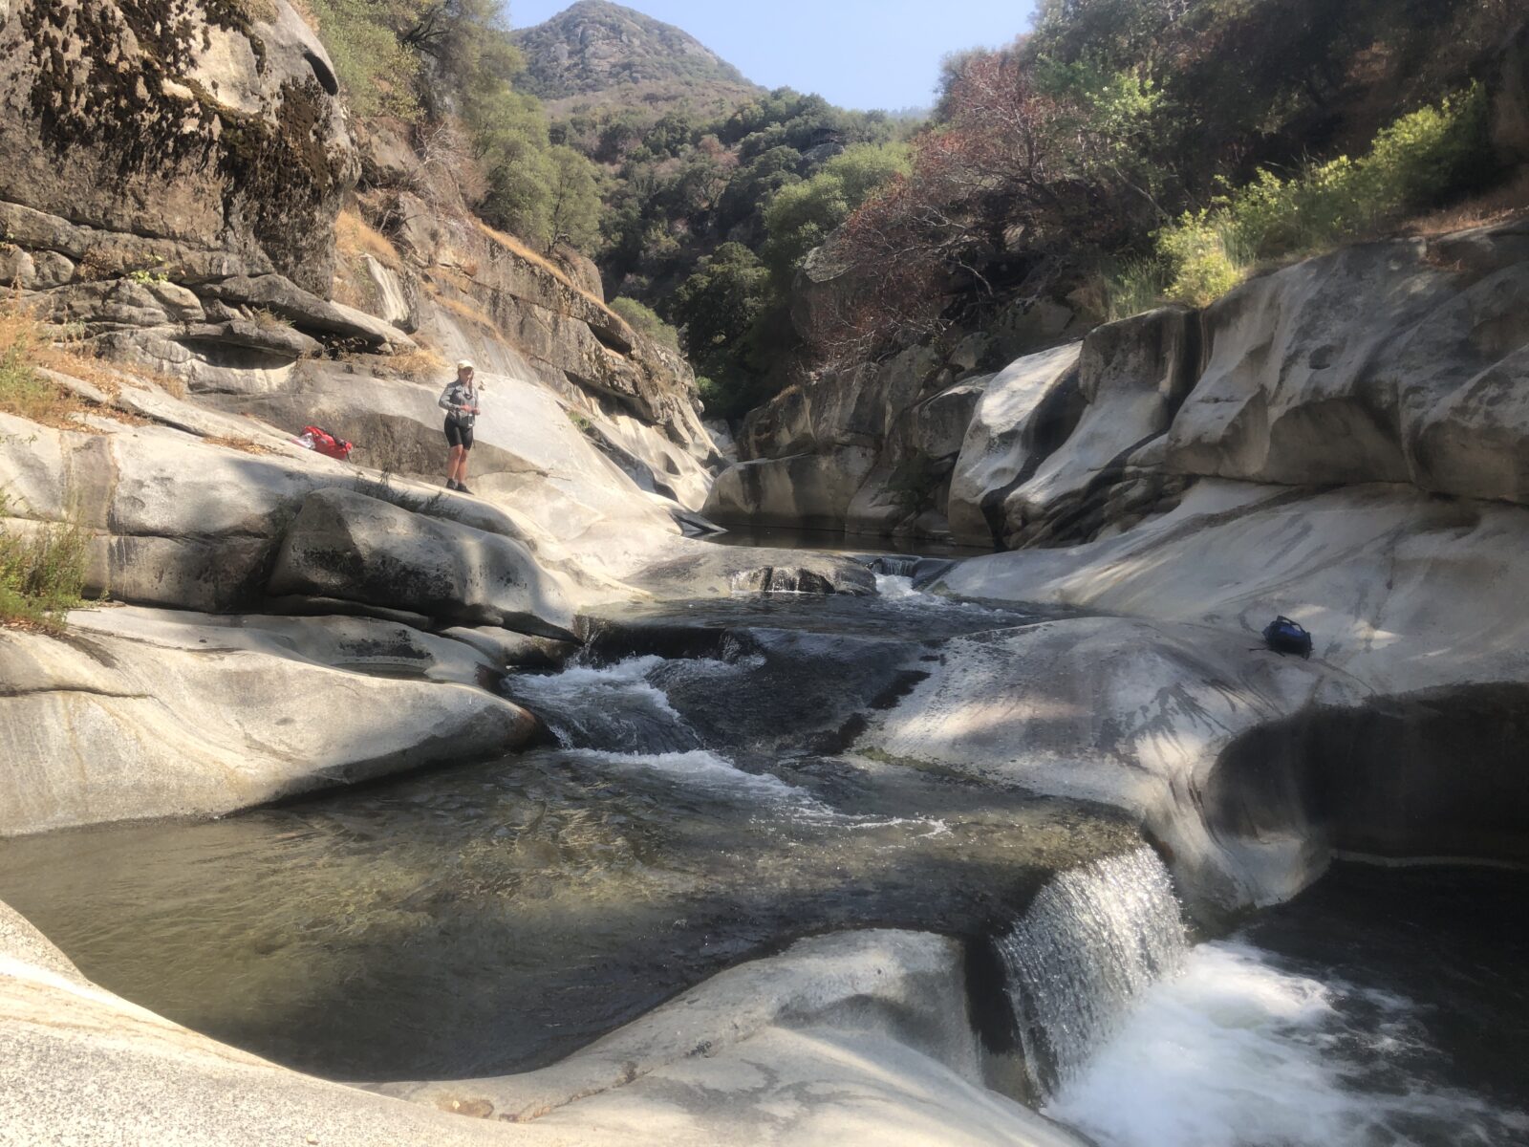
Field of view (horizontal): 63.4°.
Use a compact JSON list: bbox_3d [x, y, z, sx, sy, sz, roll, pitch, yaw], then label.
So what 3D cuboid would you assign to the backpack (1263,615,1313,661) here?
[{"bbox_3d":[5.034,0.621,11.900,0.470,0.250,0.290,21,21,21],"label":"backpack"}]

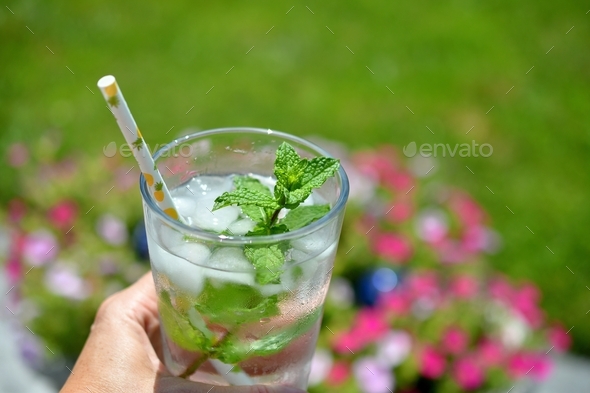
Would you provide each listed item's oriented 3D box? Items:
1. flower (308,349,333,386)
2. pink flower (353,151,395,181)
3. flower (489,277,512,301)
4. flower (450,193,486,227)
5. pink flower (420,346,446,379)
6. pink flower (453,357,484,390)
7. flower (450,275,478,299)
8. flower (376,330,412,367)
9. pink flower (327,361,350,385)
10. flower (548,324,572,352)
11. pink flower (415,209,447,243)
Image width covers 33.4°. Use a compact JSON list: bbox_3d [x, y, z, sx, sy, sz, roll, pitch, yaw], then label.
[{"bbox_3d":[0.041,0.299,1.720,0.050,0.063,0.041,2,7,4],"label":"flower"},{"bbox_3d":[0.162,-0.064,2.030,0.080,0.052,0.050,0,32,0],"label":"pink flower"},{"bbox_3d":[0.357,0.162,1.710,0.045,0.040,0.036,0,32,0],"label":"flower"},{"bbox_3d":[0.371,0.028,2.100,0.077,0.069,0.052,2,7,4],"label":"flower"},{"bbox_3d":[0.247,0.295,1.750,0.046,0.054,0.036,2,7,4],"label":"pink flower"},{"bbox_3d":[0.277,0.283,1.570,0.052,0.044,0.040,0,32,0],"label":"pink flower"},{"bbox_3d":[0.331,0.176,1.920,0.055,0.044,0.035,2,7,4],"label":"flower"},{"bbox_3d":[0.162,0.247,1.600,0.057,0.047,0.042,0,32,0],"label":"flower"},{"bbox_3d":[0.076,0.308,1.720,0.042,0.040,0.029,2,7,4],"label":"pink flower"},{"bbox_3d":[0.405,0.217,1.500,0.038,0.038,0.034,-2,33,-6],"label":"flower"},{"bbox_3d":[0.260,0.055,1.870,0.062,0.052,0.045,0,32,0],"label":"pink flower"}]

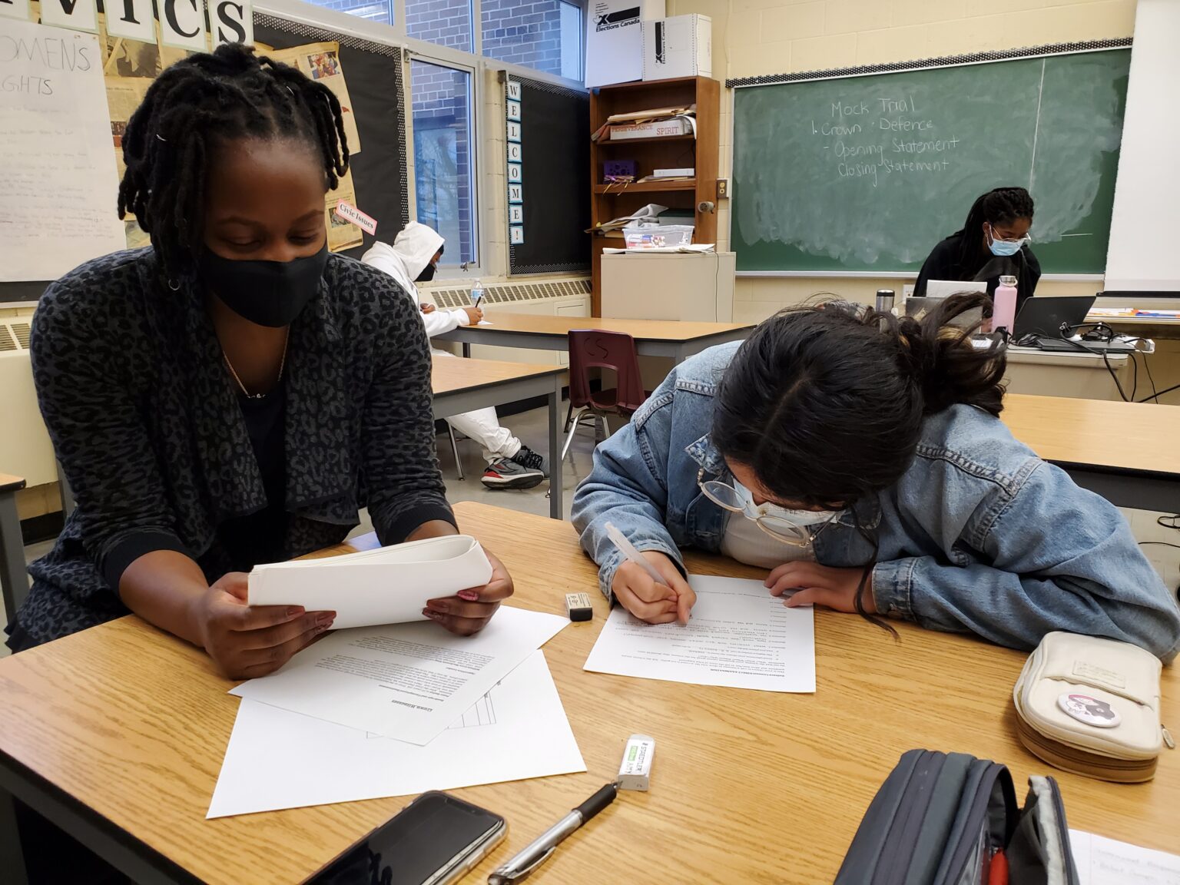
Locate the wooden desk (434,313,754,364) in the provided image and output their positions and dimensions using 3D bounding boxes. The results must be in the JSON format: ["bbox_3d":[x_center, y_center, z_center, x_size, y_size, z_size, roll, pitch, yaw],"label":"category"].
[{"bbox_3d":[-0.162,-0.247,4.585,1.830,0.735,0.765,8,15,31],"label":"wooden desk"}]

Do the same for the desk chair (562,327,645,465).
[{"bbox_3d":[0.154,-0.125,3.977,0.470,0.765,0.510,11,17,41],"label":"desk chair"}]

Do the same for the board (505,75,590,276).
[{"bbox_3d":[-0.237,-1.748,5.941,0.030,1.235,1.020,8,15,31],"label":"board"}]

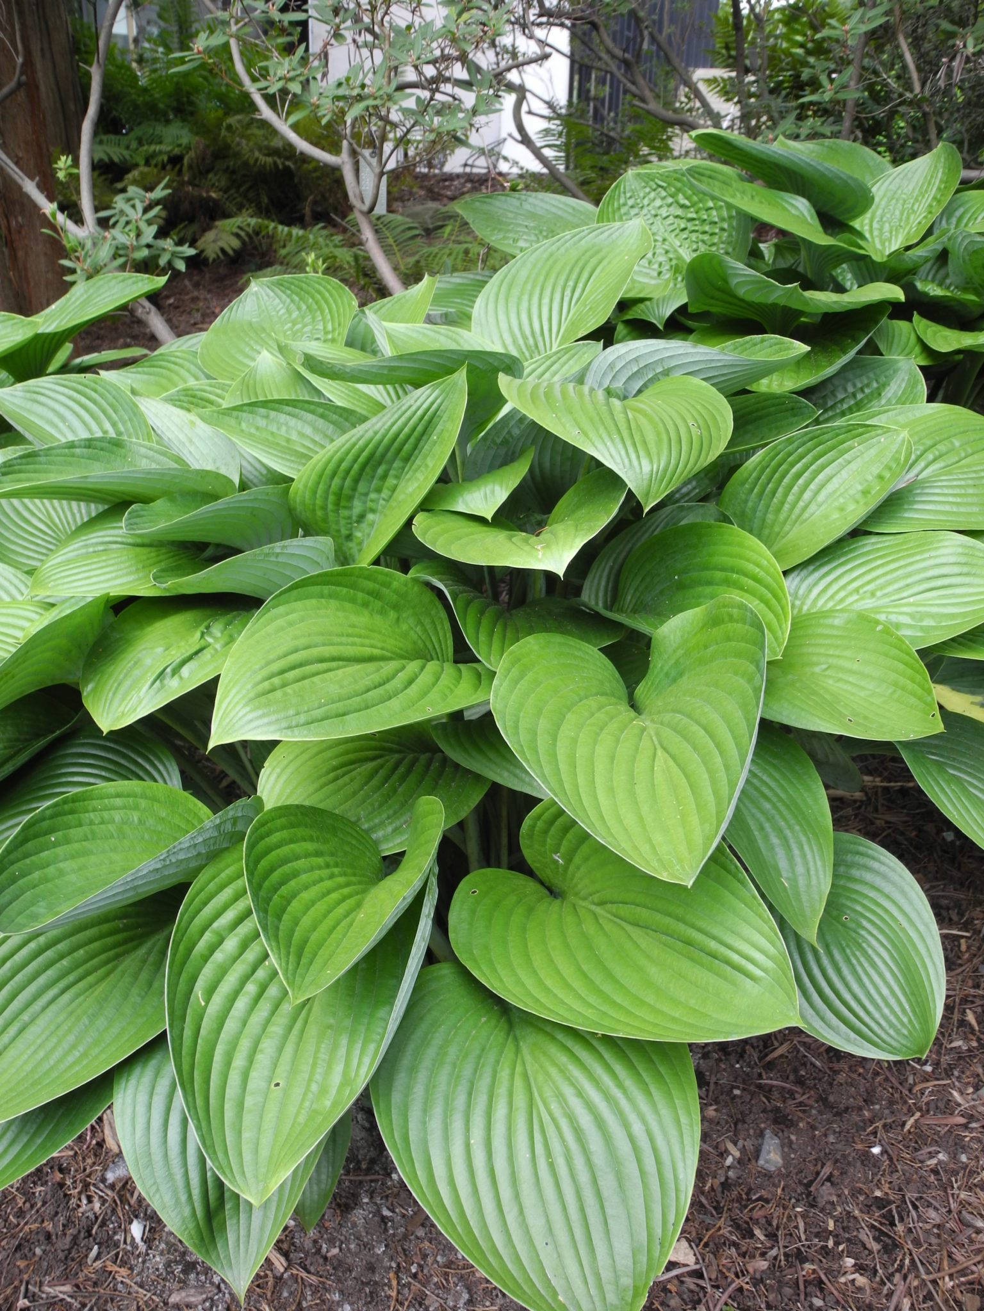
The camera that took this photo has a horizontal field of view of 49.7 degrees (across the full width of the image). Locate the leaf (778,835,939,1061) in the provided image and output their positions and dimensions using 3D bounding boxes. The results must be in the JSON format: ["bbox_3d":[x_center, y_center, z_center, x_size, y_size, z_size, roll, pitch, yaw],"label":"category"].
[{"bbox_3d":[0.339,0.277,0.979,0.170,0.060,0.199,-11,55,-15],"label":"leaf"}]

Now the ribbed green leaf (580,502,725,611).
[{"bbox_3d":[0.172,-0.095,1.123,0.171,0.055,0.167,-18,42,17],"label":"ribbed green leaf"}]

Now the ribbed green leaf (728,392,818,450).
[{"bbox_3d":[0.273,-0.267,1.198,0.207,0.050,0.142,-12,42,-17],"label":"ribbed green leaf"}]

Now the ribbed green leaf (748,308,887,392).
[{"bbox_3d":[0.427,-0.416,1.434,0.260,0.070,0.145,-27,44,-13],"label":"ribbed green leaf"}]

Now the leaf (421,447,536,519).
[{"bbox_3d":[-0.019,-0.188,1.176,0.143,0.050,0.147,-18,36,1],"label":"leaf"}]

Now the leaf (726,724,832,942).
[{"bbox_3d":[0.246,0.136,0.905,0.147,0.050,0.219,7,56,-34],"label":"leaf"}]

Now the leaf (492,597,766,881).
[{"bbox_3d":[0.131,0.078,0.937,0.243,0.090,0.252,-8,60,1],"label":"leaf"}]

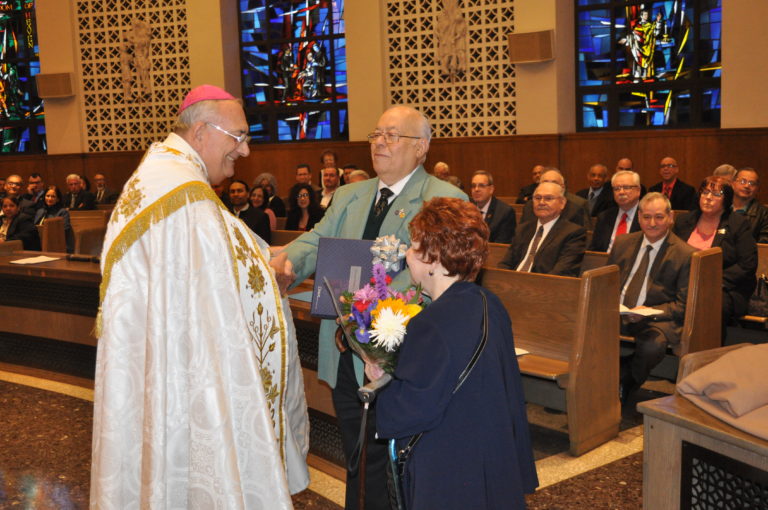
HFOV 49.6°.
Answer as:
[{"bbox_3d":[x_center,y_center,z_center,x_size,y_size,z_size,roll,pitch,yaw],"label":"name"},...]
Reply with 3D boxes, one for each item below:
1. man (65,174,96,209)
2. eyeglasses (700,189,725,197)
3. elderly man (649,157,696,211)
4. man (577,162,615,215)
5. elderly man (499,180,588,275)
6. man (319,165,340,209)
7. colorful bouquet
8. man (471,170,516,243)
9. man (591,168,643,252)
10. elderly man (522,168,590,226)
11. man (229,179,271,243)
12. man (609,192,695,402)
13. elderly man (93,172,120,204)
[{"bbox_3d":[-3.679,-0.313,10.016,0.540,1.293,0.760,0,8,12],"label":"man"},{"bbox_3d":[2.062,-0.392,5.200,0.140,0.045,0.140,13,2,38],"label":"eyeglasses"},{"bbox_3d":[2.630,-0.252,7.858,0.540,1.326,0.760,5,11,41],"label":"elderly man"},{"bbox_3d":[1.883,-0.175,7.612,0.540,1.294,0.760,6,11,43],"label":"man"},{"bbox_3d":[0.884,0.219,4.908,0.820,1.270,0.580,-8,9,-43],"label":"elderly man"},{"bbox_3d":[-0.653,-0.303,8.934,0.580,1.270,0.820,3,8,34],"label":"man"},{"bbox_3d":[0.002,0.149,2.550,0.280,0.410,0.250,-1,8,5],"label":"colorful bouquet"},{"bbox_3d":[0.690,-0.014,6.508,0.820,1.270,0.580,-8,9,-43],"label":"man"},{"bbox_3d":[1.493,0.092,5.455,0.580,1.270,0.820,5,9,44],"label":"man"},{"bbox_3d":[1.094,0.067,5.920,0.760,1.342,0.550,-10,11,-43],"label":"elderly man"},{"bbox_3d":[-1.325,0.004,7.134,0.580,1.270,0.820,3,8,34],"label":"man"},{"bbox_3d":[1.405,0.282,4.510,0.560,1.220,0.740,4,10,38],"label":"man"},{"bbox_3d":[-4.241,-0.556,12.218,0.580,1.270,0.820,1,7,22],"label":"elderly man"}]

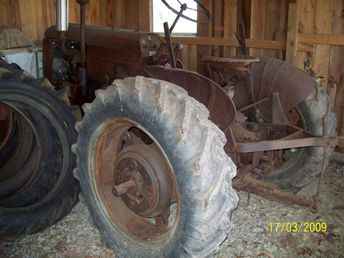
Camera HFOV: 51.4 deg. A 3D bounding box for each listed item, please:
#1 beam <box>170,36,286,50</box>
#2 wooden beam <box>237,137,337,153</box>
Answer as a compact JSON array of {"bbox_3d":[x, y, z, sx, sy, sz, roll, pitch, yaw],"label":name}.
[{"bbox_3d":[0.908,-1.386,5.725,1.902,0.127,0.045,2,14,-5],"label":"beam"},{"bbox_3d":[0.911,0.131,2.885,0.751,0.066,0.048,-4,12,21],"label":"wooden beam"}]

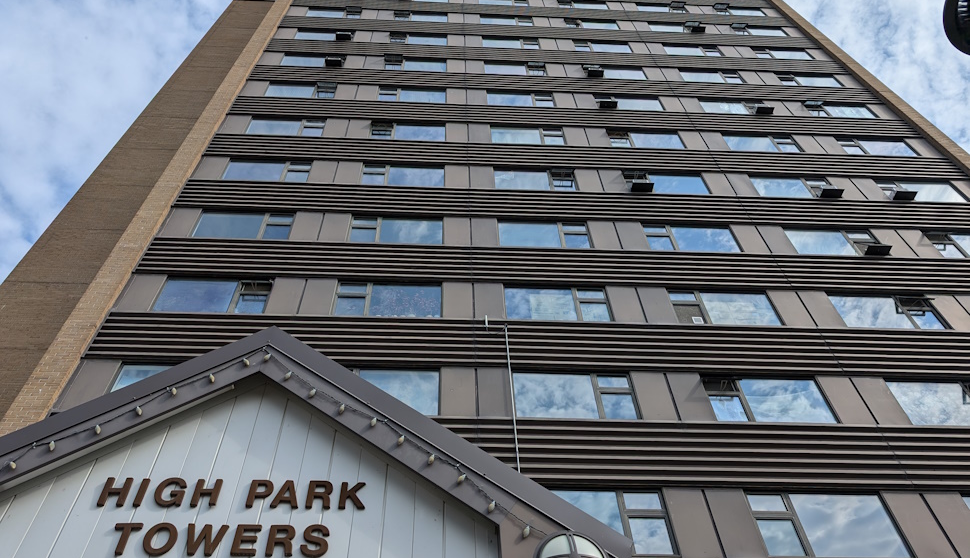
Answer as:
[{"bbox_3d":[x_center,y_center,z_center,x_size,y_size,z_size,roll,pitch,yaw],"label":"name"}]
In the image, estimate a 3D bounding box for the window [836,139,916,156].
[{"bbox_3d":[12.596,-4.263,21.709,2.300,1.130,0.120,1,-51,-4],"label":"window"}]

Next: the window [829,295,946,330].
[{"bbox_3d":[9.074,0.729,15.205,2.323,1.162,0.120,1,-51,-4],"label":"window"}]

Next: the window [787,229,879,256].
[{"bbox_3d":[9.072,-0.956,17.546,2.380,1.130,0.100,1,-51,-4],"label":"window"}]

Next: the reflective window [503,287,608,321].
[{"bbox_3d":[1.562,0.546,14.794,2.300,1.130,0.120,1,-51,-4],"label":"reflective window"}]

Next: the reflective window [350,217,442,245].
[{"bbox_3d":[-2.191,-1.207,16.840,2.290,1.130,0.100,1,-51,-4],"label":"reflective window"}]

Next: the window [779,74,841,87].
[{"bbox_3d":[12.232,-7.484,25.469,2.290,1.150,0.120,1,-51,-4],"label":"window"}]

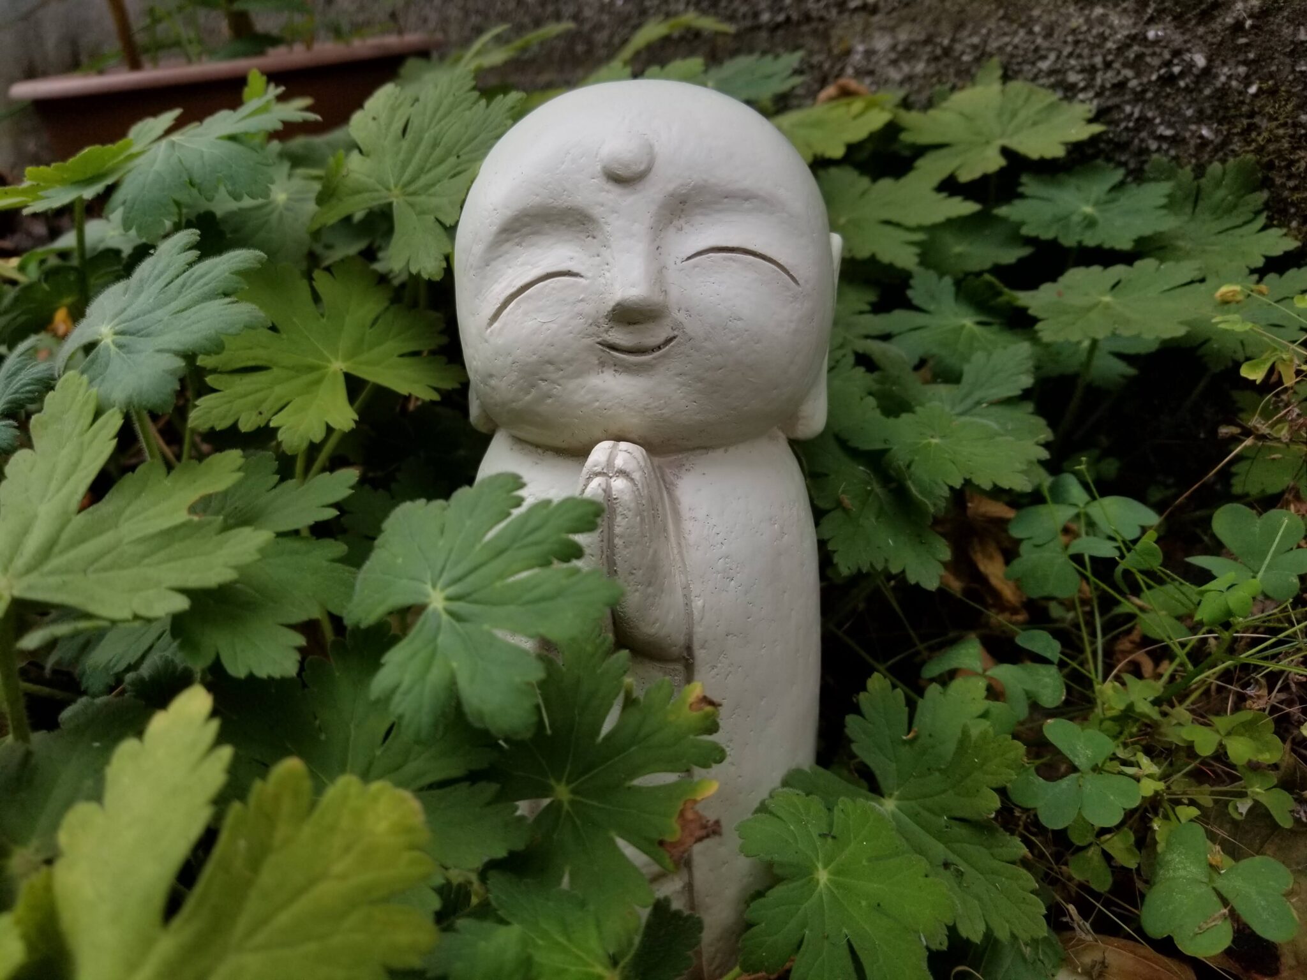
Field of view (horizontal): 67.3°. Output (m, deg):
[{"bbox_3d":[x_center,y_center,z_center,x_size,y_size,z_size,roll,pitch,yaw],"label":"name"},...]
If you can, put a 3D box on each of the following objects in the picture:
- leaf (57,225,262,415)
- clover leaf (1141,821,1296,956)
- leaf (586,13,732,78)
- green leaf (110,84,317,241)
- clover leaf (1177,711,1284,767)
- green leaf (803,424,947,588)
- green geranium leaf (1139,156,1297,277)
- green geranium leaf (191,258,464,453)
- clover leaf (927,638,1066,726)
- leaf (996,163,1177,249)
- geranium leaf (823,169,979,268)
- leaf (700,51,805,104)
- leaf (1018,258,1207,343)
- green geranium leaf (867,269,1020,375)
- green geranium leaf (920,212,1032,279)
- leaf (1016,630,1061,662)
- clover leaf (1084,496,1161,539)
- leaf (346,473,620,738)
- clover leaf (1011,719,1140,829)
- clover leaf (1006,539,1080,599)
[{"bbox_3d":[-0.149,-0.053,0.300,0.057,0.022,0.068,-18,46,-1],"label":"leaf"},{"bbox_3d":[0.161,0.113,0.280,0.039,0.009,0.036,21,42,26],"label":"clover leaf"},{"bbox_3d":[0.002,-0.200,0.450,0.064,0.026,0.056,9,21,6],"label":"leaf"},{"bbox_3d":[-0.164,-0.124,0.370,0.072,0.028,0.068,-22,45,-14],"label":"green leaf"},{"bbox_3d":[0.197,0.085,0.335,0.030,0.008,0.024,4,30,7],"label":"clover leaf"},{"bbox_3d":[0.078,0.004,0.350,0.053,0.016,0.062,-4,57,-6],"label":"green leaf"},{"bbox_3d":[0.226,-0.112,0.400,0.061,0.016,0.067,11,51,21],"label":"green geranium leaf"},{"bbox_3d":[-0.103,-0.045,0.315,0.082,0.022,0.073,-31,59,-21],"label":"green geranium leaf"},{"bbox_3d":[0.123,0.068,0.355,0.049,0.016,0.036,-4,37,-5],"label":"clover leaf"},{"bbox_3d":[0.169,-0.112,0.385,0.064,0.014,0.060,-5,39,1],"label":"leaf"},{"bbox_3d":[0.097,-0.113,0.410,0.076,0.018,0.068,-1,41,-1],"label":"geranium leaf"},{"bbox_3d":[0.037,-0.193,0.460,0.062,0.018,0.061,-11,42,-12],"label":"leaf"},{"bbox_3d":[0.187,-0.077,0.400,0.073,0.016,0.060,6,31,10],"label":"leaf"},{"bbox_3d":[0.120,-0.070,0.405,0.064,0.017,0.062,-8,39,-10],"label":"green geranium leaf"},{"bbox_3d":[0.140,-0.109,0.430,0.057,0.014,0.053,-11,29,-13],"label":"green geranium leaf"},{"bbox_3d":[0.127,0.051,0.325,0.013,0.005,0.013,16,50,22],"label":"leaf"},{"bbox_3d":[0.164,0.010,0.345,0.022,0.008,0.025,19,33,19],"label":"clover leaf"},{"bbox_3d":[-0.047,0.032,0.270,0.075,0.018,0.076,-11,66,-8],"label":"leaf"},{"bbox_3d":[0.127,0.085,0.295,0.035,0.008,0.032,-5,51,7],"label":"clover leaf"},{"bbox_3d":[0.143,0.029,0.360,0.026,0.008,0.025,14,53,11],"label":"clover leaf"}]

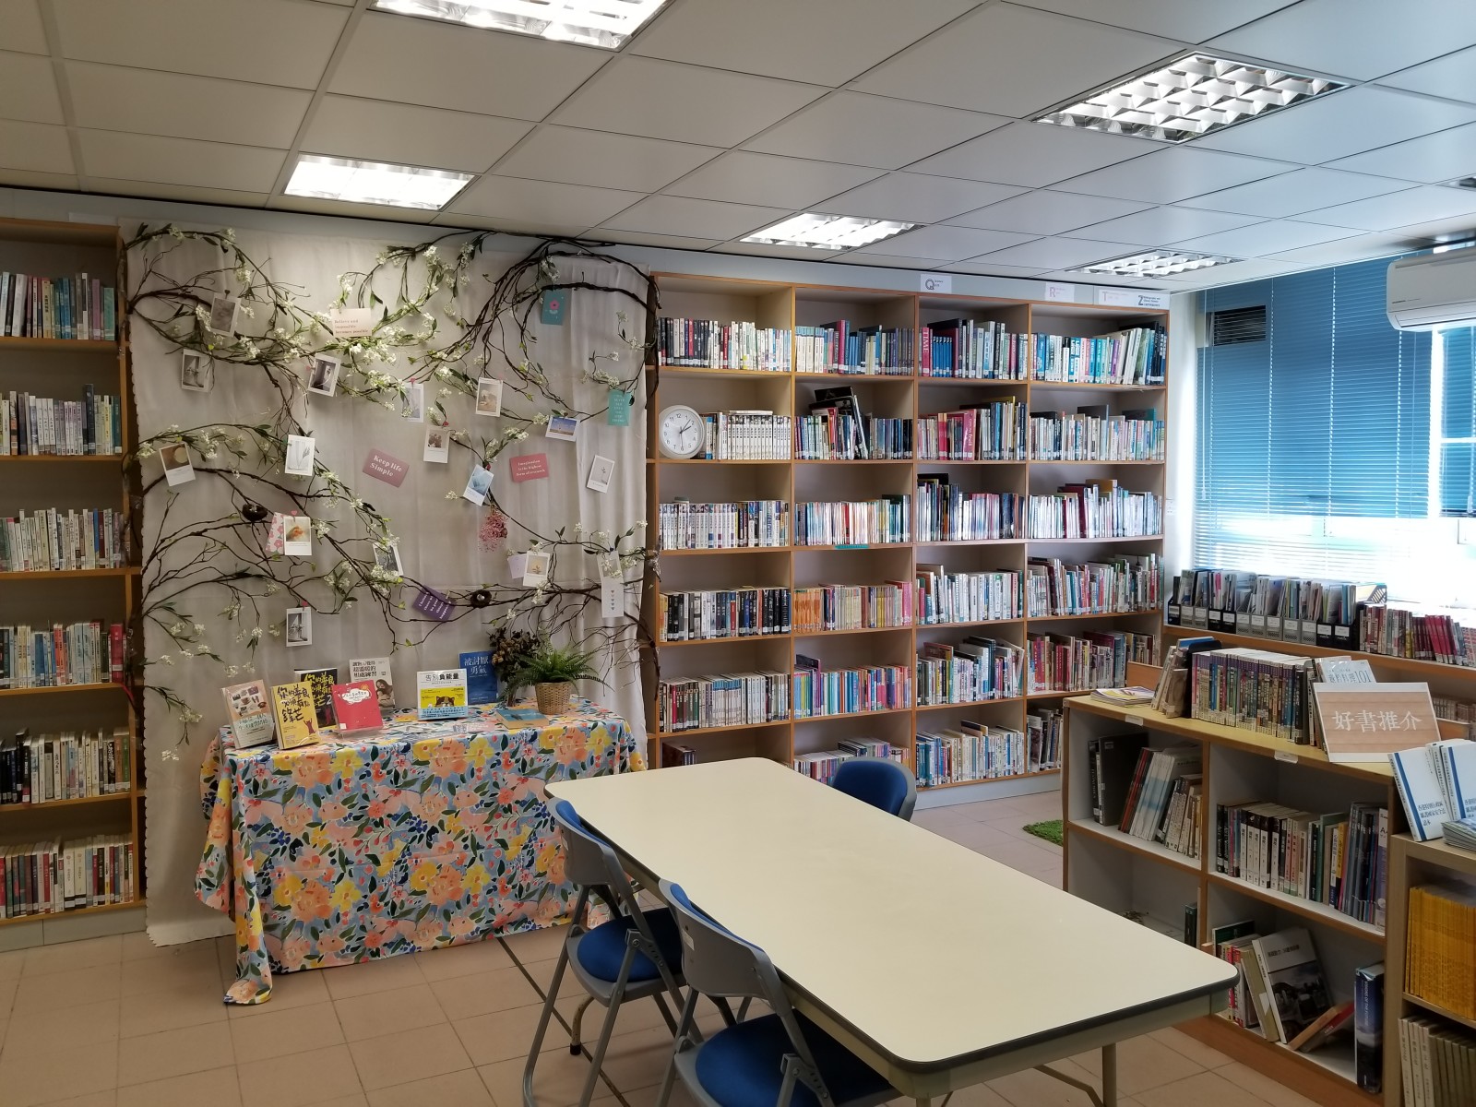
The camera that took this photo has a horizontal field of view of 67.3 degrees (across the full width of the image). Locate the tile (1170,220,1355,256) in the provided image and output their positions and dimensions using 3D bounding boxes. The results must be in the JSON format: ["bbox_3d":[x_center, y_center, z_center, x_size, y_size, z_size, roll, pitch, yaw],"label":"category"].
[{"bbox_3d":[2.280,-1.367,4.817,0.595,0.016,0.595,-3,5,-26],"label":"tile"}]

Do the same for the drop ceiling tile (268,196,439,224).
[{"bbox_3d":[-1.455,-1.313,4.214,0.600,0.015,0.250,-2,5,-26],"label":"drop ceiling tile"}]

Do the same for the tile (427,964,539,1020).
[{"bbox_3d":[-0.821,1.438,3.636,0.303,0.010,0.303,-3,5,-26],"label":"tile"}]

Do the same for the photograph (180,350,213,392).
[{"bbox_3d":[-1.960,-0.662,4.016,0.094,0.148,0.005,-2,4,-24],"label":"photograph"}]

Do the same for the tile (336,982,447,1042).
[{"bbox_3d":[-1.090,1.439,3.472,0.300,0.010,0.300,-2,4,-24],"label":"tile"}]

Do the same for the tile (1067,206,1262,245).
[{"bbox_3d":[1.741,-1.339,4.561,0.590,0.018,0.590,-2,4,-24],"label":"tile"}]

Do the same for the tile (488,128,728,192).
[{"bbox_3d":[-0.415,-1.250,3.516,0.595,0.016,0.595,-3,5,-26],"label":"tile"}]

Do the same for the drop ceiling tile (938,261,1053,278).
[{"bbox_3d":[1.276,-1.407,5.472,0.590,0.018,0.210,-2,4,-24],"label":"drop ceiling tile"}]

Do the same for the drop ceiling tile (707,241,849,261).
[{"bbox_3d":[0.188,-1.381,5.051,0.600,0.015,0.250,-2,5,-26],"label":"drop ceiling tile"}]

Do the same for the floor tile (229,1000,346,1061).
[{"bbox_3d":[-1.371,1.462,3.379,0.303,0.010,0.303,-3,5,-26],"label":"floor tile"}]

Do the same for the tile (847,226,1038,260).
[{"bbox_3d":[0.909,-1.356,4.864,0.600,0.016,0.600,-3,5,-27],"label":"tile"}]

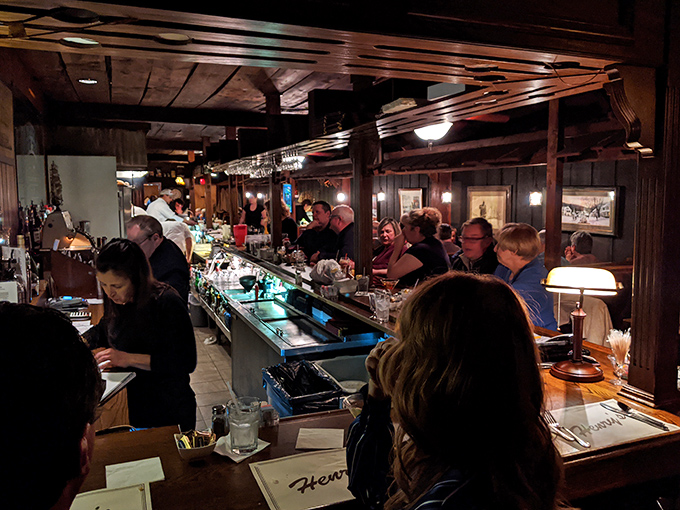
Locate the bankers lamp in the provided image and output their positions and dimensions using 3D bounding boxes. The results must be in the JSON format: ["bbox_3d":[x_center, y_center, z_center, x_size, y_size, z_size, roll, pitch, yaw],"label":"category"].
[{"bbox_3d":[0.857,0.236,1.870,0.290,0.381,0.195,2,6,14],"label":"bankers lamp"}]

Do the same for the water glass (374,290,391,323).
[{"bbox_3d":[0.222,0.271,2.751,0.080,0.140,0.080,0,6,0],"label":"water glass"}]

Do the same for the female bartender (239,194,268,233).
[{"bbox_3d":[-1.554,-0.170,9.567,0.460,1.680,0.300,0,6,-9],"label":"female bartender"}]

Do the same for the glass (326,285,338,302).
[{"bbox_3d":[-0.046,0.228,3.297,0.075,0.106,0.075,0,6,0],"label":"glass"}]

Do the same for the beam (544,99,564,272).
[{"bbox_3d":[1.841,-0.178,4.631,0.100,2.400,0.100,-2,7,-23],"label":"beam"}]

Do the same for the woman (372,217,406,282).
[{"bbox_3d":[0.394,0.324,4.288,0.550,1.251,0.460,-6,9,-45],"label":"woman"}]

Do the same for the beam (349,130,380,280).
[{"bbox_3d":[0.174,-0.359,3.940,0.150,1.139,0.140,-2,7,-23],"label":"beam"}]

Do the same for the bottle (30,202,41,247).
[{"bbox_3d":[-2.149,-0.202,3.750,0.077,0.312,0.077,0,6,-7],"label":"bottle"}]

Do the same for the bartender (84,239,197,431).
[{"bbox_3d":[-0.775,0.704,2.108,0.420,1.540,0.450,-3,7,-28],"label":"bartender"}]

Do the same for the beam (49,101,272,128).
[{"bbox_3d":[-1.795,-1.460,5.579,2.400,0.180,0.150,-2,7,-23],"label":"beam"}]

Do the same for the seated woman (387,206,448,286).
[{"bbox_3d":[0.544,0.340,3.690,0.560,1.349,0.470,1,6,6],"label":"seated woman"}]

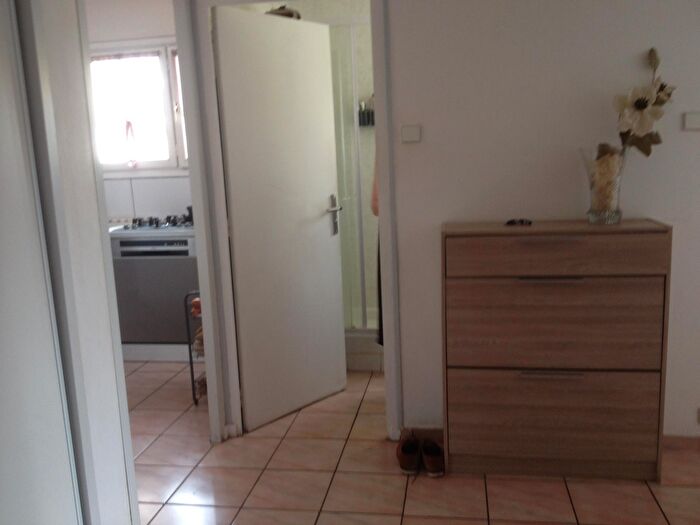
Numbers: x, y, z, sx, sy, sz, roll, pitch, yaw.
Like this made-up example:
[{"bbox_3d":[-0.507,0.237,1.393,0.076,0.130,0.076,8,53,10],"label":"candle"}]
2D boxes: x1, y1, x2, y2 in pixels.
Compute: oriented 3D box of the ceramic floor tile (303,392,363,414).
[{"bbox_3d":[-0.077,0.774,3.892,0.320,0.010,0.320,-1,10,10],"label":"ceramic floor tile"}]

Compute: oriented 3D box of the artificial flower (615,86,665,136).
[{"bbox_3d":[1.137,-0.597,2.781,0.170,0.175,0.110,0,11,16],"label":"artificial flower"}]

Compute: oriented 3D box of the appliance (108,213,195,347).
[{"bbox_3d":[-1.198,0.132,4.897,0.600,0.800,0.580,-1,10,10],"label":"appliance"}]

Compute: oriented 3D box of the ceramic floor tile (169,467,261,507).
[{"bbox_3d":[-0.562,0.958,3.015,0.320,0.010,0.320,-1,10,10],"label":"ceramic floor tile"}]

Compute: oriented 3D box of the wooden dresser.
[{"bbox_3d":[0.860,0.366,3.058,0.889,1.064,0.288,-1,11,12],"label":"wooden dresser"}]

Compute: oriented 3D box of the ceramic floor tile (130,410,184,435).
[{"bbox_3d":[-1.110,0.865,3.826,0.325,0.010,0.325,-1,11,10],"label":"ceramic floor tile"}]

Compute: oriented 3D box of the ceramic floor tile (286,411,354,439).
[{"bbox_3d":[-0.133,0.834,3.580,0.320,0.010,0.320,-1,10,10],"label":"ceramic floor tile"}]

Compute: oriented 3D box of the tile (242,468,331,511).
[{"bbox_3d":[-0.245,0.953,2.957,0.320,0.010,0.320,-1,10,10],"label":"tile"}]

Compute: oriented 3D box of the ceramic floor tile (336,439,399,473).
[{"bbox_3d":[0.127,0.906,3.282,0.325,0.010,0.325,-1,11,10],"label":"ceramic floor tile"}]

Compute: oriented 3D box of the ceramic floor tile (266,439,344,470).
[{"bbox_3d":[-0.196,0.911,3.338,0.325,0.010,0.325,-1,11,10],"label":"ceramic floor tile"}]

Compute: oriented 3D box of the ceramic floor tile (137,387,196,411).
[{"bbox_3d":[-1.056,0.804,4.144,0.325,0.010,0.325,-1,11,10],"label":"ceramic floor tile"}]

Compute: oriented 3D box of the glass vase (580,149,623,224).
[{"bbox_3d":[1.052,-0.317,2.944,0.170,0.302,0.170,-1,11,10],"label":"glass vase"}]

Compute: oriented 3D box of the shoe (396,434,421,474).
[{"bbox_3d":[0.268,0.854,3.227,0.105,0.095,0.285,-2,10,5],"label":"shoe"}]

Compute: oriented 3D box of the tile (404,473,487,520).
[{"bbox_3d":[0.395,0.962,2.907,0.325,0.010,0.325,-1,11,10],"label":"tile"}]

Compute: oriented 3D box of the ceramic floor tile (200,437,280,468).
[{"bbox_3d":[-0.519,0.916,3.395,0.325,0.010,0.325,-1,11,10],"label":"ceramic floor tile"}]

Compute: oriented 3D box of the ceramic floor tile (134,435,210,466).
[{"bbox_3d":[-0.823,0.903,3.385,0.320,0.010,0.320,-1,10,10],"label":"ceramic floor tile"}]

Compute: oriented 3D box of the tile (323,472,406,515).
[{"bbox_3d":[0.072,0.967,2.964,0.325,0.010,0.325,-1,11,10],"label":"tile"}]

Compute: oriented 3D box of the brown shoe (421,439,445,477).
[{"bbox_3d":[0.373,0.839,3.125,0.100,0.095,0.270,-2,10,6],"label":"brown shoe"}]

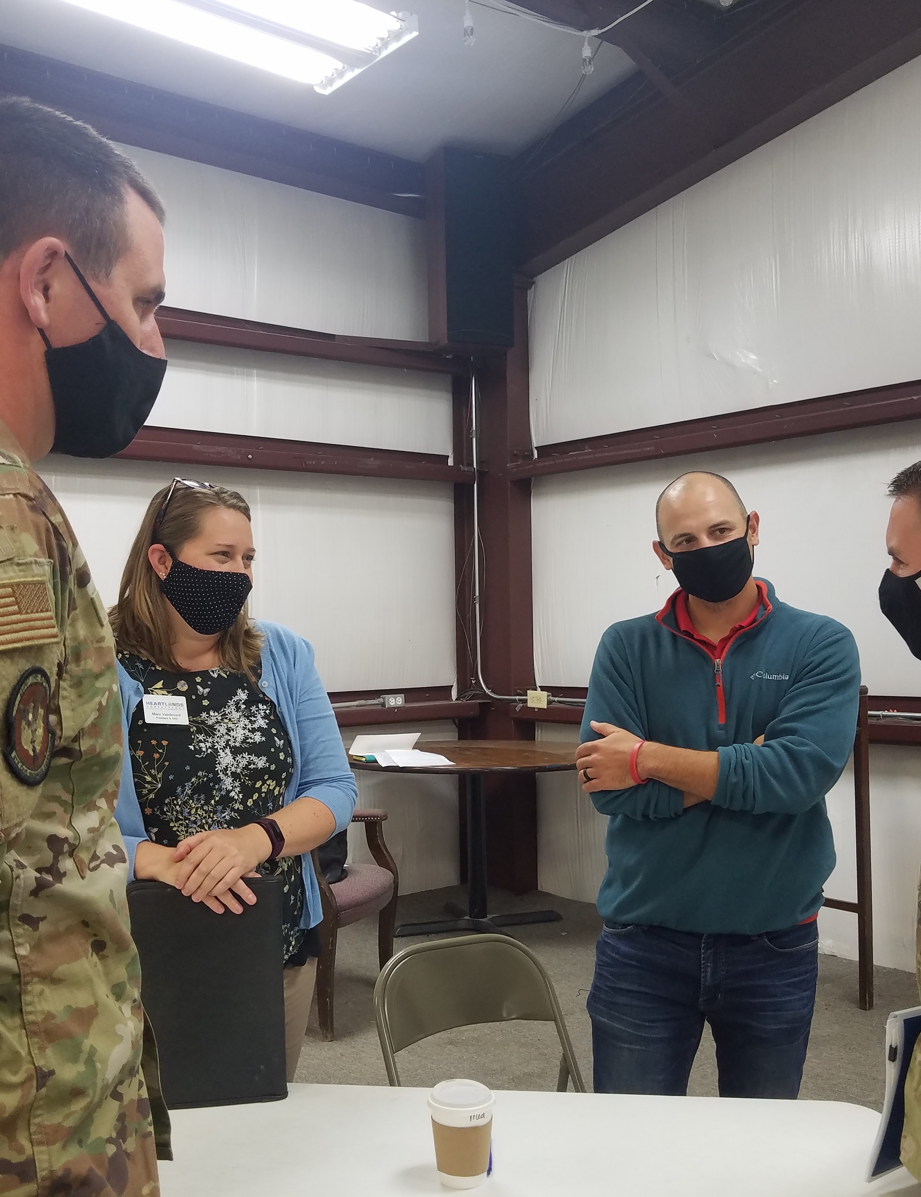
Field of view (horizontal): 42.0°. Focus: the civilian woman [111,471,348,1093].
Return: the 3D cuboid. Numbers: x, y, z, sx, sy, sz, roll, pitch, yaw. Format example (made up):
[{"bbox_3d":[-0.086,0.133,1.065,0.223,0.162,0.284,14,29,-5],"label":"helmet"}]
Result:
[{"bbox_3d":[-0.386,0.634,1.930,0.470,1.655,0.370,-1,-1,-14],"label":"civilian woman"}]

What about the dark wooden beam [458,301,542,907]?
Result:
[{"bbox_3d":[0.192,-0.045,6.121,0.168,3.022,0.389,0,-2,-40],"label":"dark wooden beam"}]

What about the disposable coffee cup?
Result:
[{"bbox_3d":[0.002,0.677,1.510,0.086,0.112,0.086,-1,-1,0],"label":"disposable coffee cup"}]

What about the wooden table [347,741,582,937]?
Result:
[{"bbox_3d":[0.068,1.064,5.259,1.150,0.774,1.150,-1,-1,0],"label":"wooden table"}]

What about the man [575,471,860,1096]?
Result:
[{"bbox_3d":[0.470,0.606,2.190,0.510,1.690,0.370,-1,-1,11],"label":"man"}]

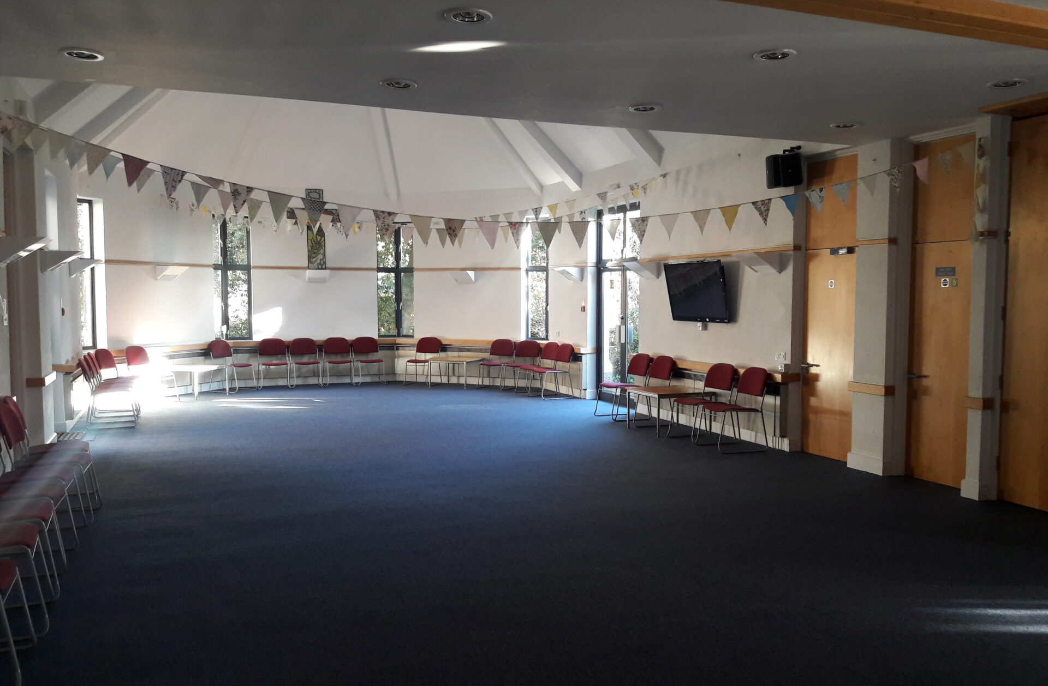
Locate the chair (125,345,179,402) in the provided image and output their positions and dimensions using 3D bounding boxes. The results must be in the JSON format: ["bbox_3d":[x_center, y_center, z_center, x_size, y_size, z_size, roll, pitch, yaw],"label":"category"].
[{"bbox_3d":[-5.602,0.469,12.773,0.578,0.830,0.508,1,3,17],"label":"chair"}]

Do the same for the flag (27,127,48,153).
[{"bbox_3d":[-3.182,-1.327,5.542,0.015,0.170,0.135,3,4,44],"label":"flag"}]

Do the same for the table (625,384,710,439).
[{"bbox_3d":[1.668,0.780,9.742,0.720,0.468,0.740,-1,3,-21],"label":"table"}]

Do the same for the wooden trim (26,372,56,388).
[{"bbox_3d":[-4.891,0.362,8.591,0.166,0.086,0.697,-1,3,-22],"label":"wooden trim"}]

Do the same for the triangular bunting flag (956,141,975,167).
[{"bbox_3d":[3.295,-1.410,6.319,0.160,0.195,0.015,-1,3,-12],"label":"triangular bunting flag"}]

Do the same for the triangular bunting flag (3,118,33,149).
[{"bbox_3d":[-3.102,-1.289,5.202,0.183,0.203,0.020,-1,3,-11],"label":"triangular bunting flag"}]

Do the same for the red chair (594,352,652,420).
[{"bbox_3d":[1.288,0.559,11.049,0.578,0.830,0.508,-1,3,-23],"label":"red chair"}]

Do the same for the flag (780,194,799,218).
[{"bbox_3d":[1.933,-0.997,6.173,0.147,0.175,0.015,-1,3,-11],"label":"flag"}]

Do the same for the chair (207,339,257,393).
[{"bbox_3d":[-4.888,0.384,14.263,0.578,0.830,0.508,1,3,22],"label":"chair"}]

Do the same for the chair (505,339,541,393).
[{"bbox_3d":[-0.040,0.371,14.102,0.505,0.822,0.564,2,4,27],"label":"chair"}]

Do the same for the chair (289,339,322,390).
[{"bbox_3d":[-3.792,0.337,14.705,0.505,0.822,0.564,-1,4,-23],"label":"chair"}]

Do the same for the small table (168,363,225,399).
[{"bbox_3d":[-5.118,0.599,13.153,0.703,0.475,0.703,1,3,21],"label":"small table"}]

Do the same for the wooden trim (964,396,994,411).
[{"bbox_3d":[3.445,0.453,6.432,0.100,0.085,0.175,-1,3,-21],"label":"wooden trim"}]

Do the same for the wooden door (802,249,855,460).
[{"bbox_3d":[2.931,0.103,8.069,0.050,2.000,0.770,-1,3,-21],"label":"wooden door"}]

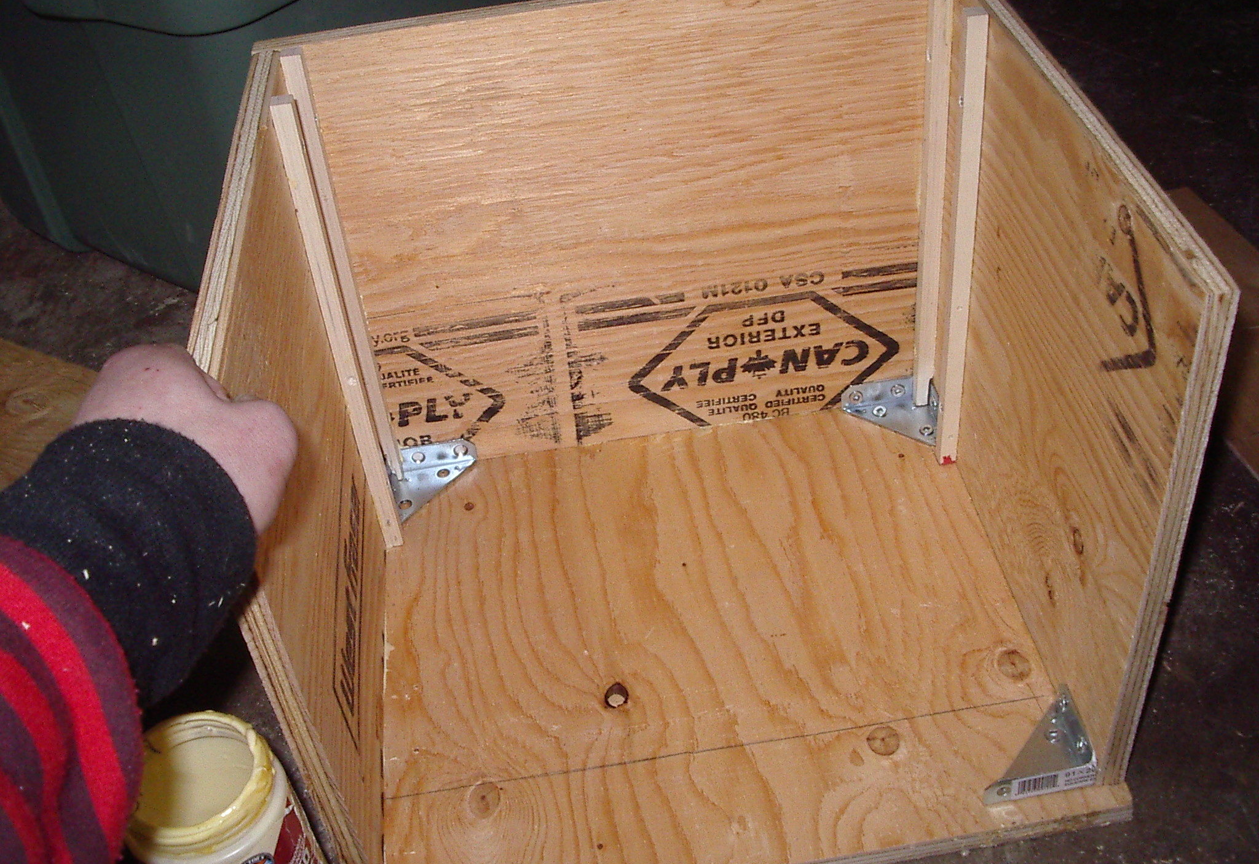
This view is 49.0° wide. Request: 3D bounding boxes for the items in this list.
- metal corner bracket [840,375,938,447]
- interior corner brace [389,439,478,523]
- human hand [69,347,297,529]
[{"bbox_3d":[0.172,-0.009,0.903,0.058,0.019,0.058,-8,40,-2],"label":"metal corner bracket"},{"bbox_3d":[-0.128,0.034,0.894,0.058,0.019,0.058,-8,40,-2],"label":"interior corner brace"},{"bbox_3d":[-0.152,0.003,0.475,0.083,0.074,0.098,3,18,11],"label":"human hand"}]

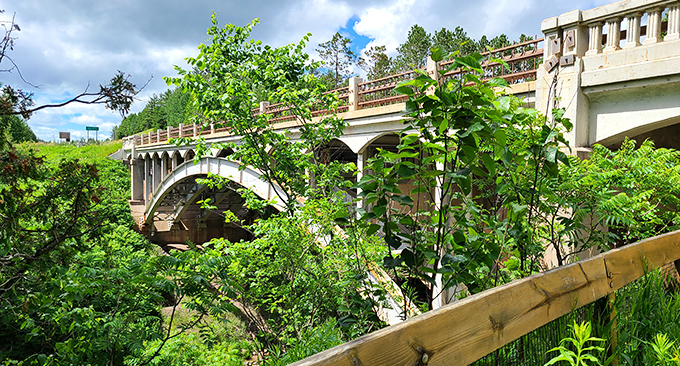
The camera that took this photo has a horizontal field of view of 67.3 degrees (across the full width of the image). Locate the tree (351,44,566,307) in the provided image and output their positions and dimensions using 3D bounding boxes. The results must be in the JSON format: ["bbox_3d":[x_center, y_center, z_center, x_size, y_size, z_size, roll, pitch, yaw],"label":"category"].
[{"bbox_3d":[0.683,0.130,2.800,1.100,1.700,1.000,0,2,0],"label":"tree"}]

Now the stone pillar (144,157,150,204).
[{"bbox_3d":[-17.340,-0.135,46.100,0.450,4.400,0.400,-1,3,-31],"label":"stone pillar"}]

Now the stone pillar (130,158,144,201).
[{"bbox_3d":[-19.410,-0.336,49.000,0.950,3.900,1.200,-1,3,-31],"label":"stone pillar"}]

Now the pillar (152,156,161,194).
[{"bbox_3d":[-15.556,-0.618,43.200,0.450,3.200,0.400,-1,3,-31],"label":"pillar"}]

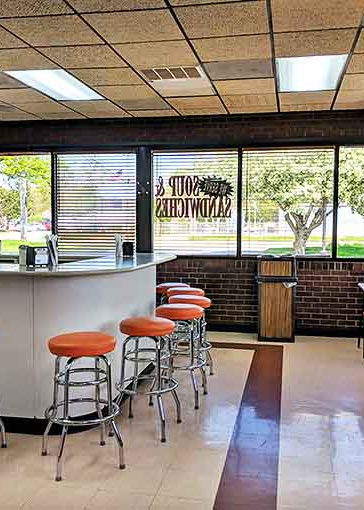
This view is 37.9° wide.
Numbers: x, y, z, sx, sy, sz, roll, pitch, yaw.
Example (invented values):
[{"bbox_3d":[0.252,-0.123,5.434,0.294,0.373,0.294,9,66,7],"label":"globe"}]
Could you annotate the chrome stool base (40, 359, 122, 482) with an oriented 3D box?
[{"bbox_3d":[-0.579,0.872,3.085,0.450,0.680,0.450,-1,4,-27],"label":"chrome stool base"}]

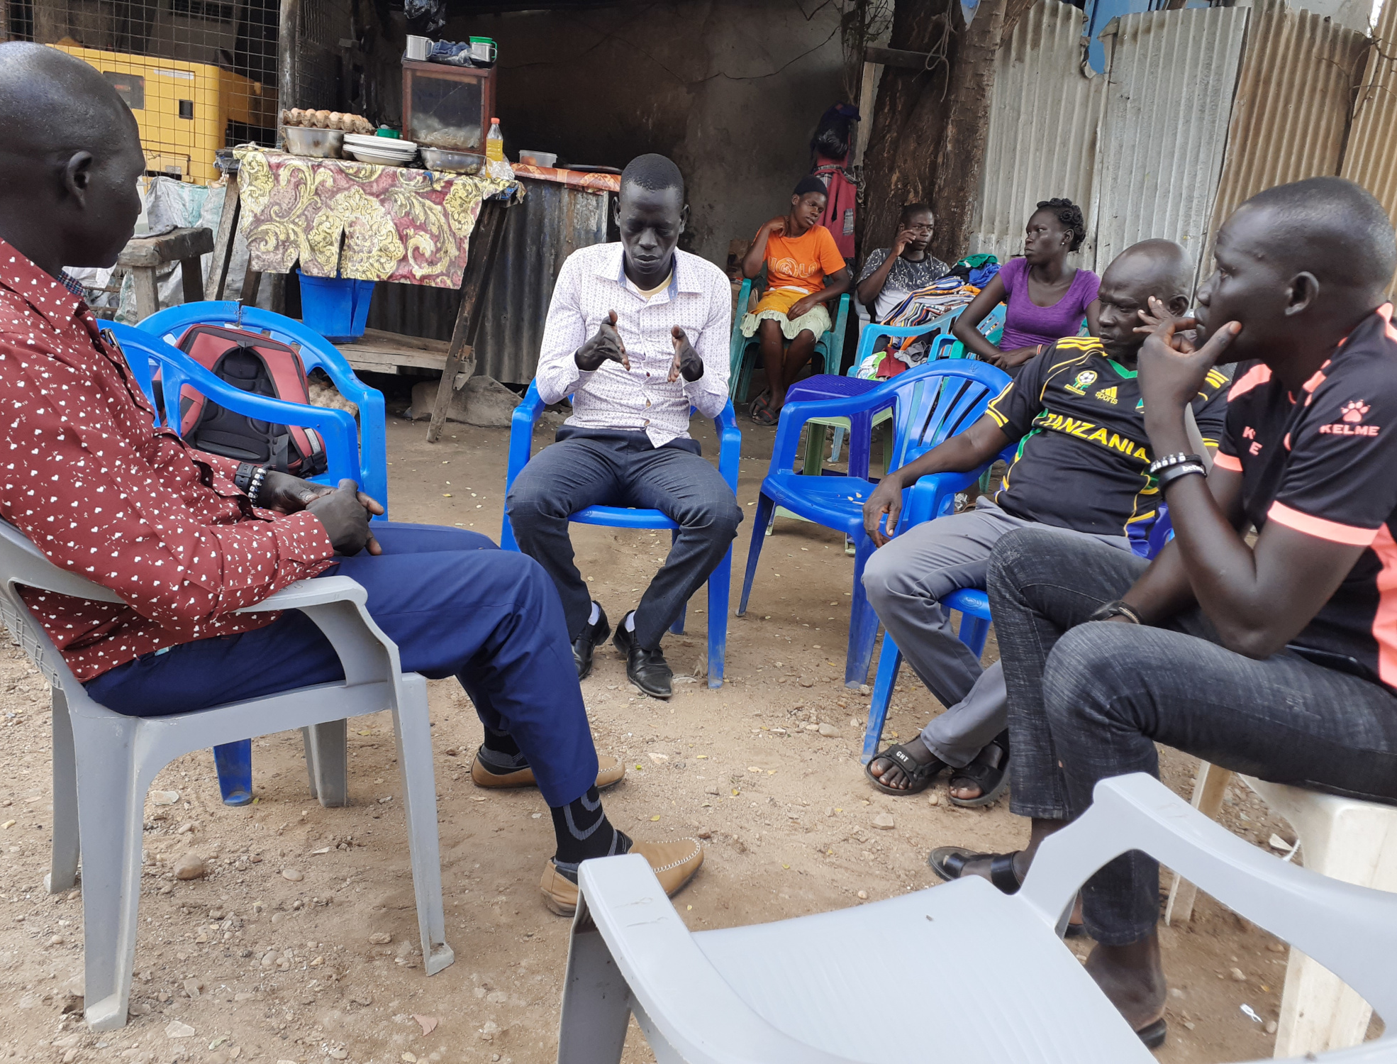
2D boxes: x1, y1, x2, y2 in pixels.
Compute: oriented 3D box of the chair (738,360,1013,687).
[{"bbox_3d":[0.520,-0.075,3.139,0.560,0.810,0.570,-4,17,-31],"label":"chair"}]

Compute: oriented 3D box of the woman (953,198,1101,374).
[{"bbox_3d":[1.162,-0.621,4.017,0.520,1.200,0.720,17,18,37],"label":"woman"}]

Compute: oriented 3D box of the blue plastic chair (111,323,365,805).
[{"bbox_3d":[-1.014,0.016,2.251,0.560,0.810,0.570,8,15,9],"label":"blue plastic chair"}]

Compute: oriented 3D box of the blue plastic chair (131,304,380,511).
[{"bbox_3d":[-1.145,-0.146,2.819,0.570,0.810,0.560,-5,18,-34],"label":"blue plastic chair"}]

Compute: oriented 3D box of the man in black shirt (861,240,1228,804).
[{"bbox_3d":[0.776,-0.011,2.277,0.700,1.170,0.580,-7,19,-38],"label":"man in black shirt"}]

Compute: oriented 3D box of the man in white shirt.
[{"bbox_3d":[-0.170,-0.282,2.732,0.540,1.290,0.660,4,15,-5],"label":"man in white shirt"}]

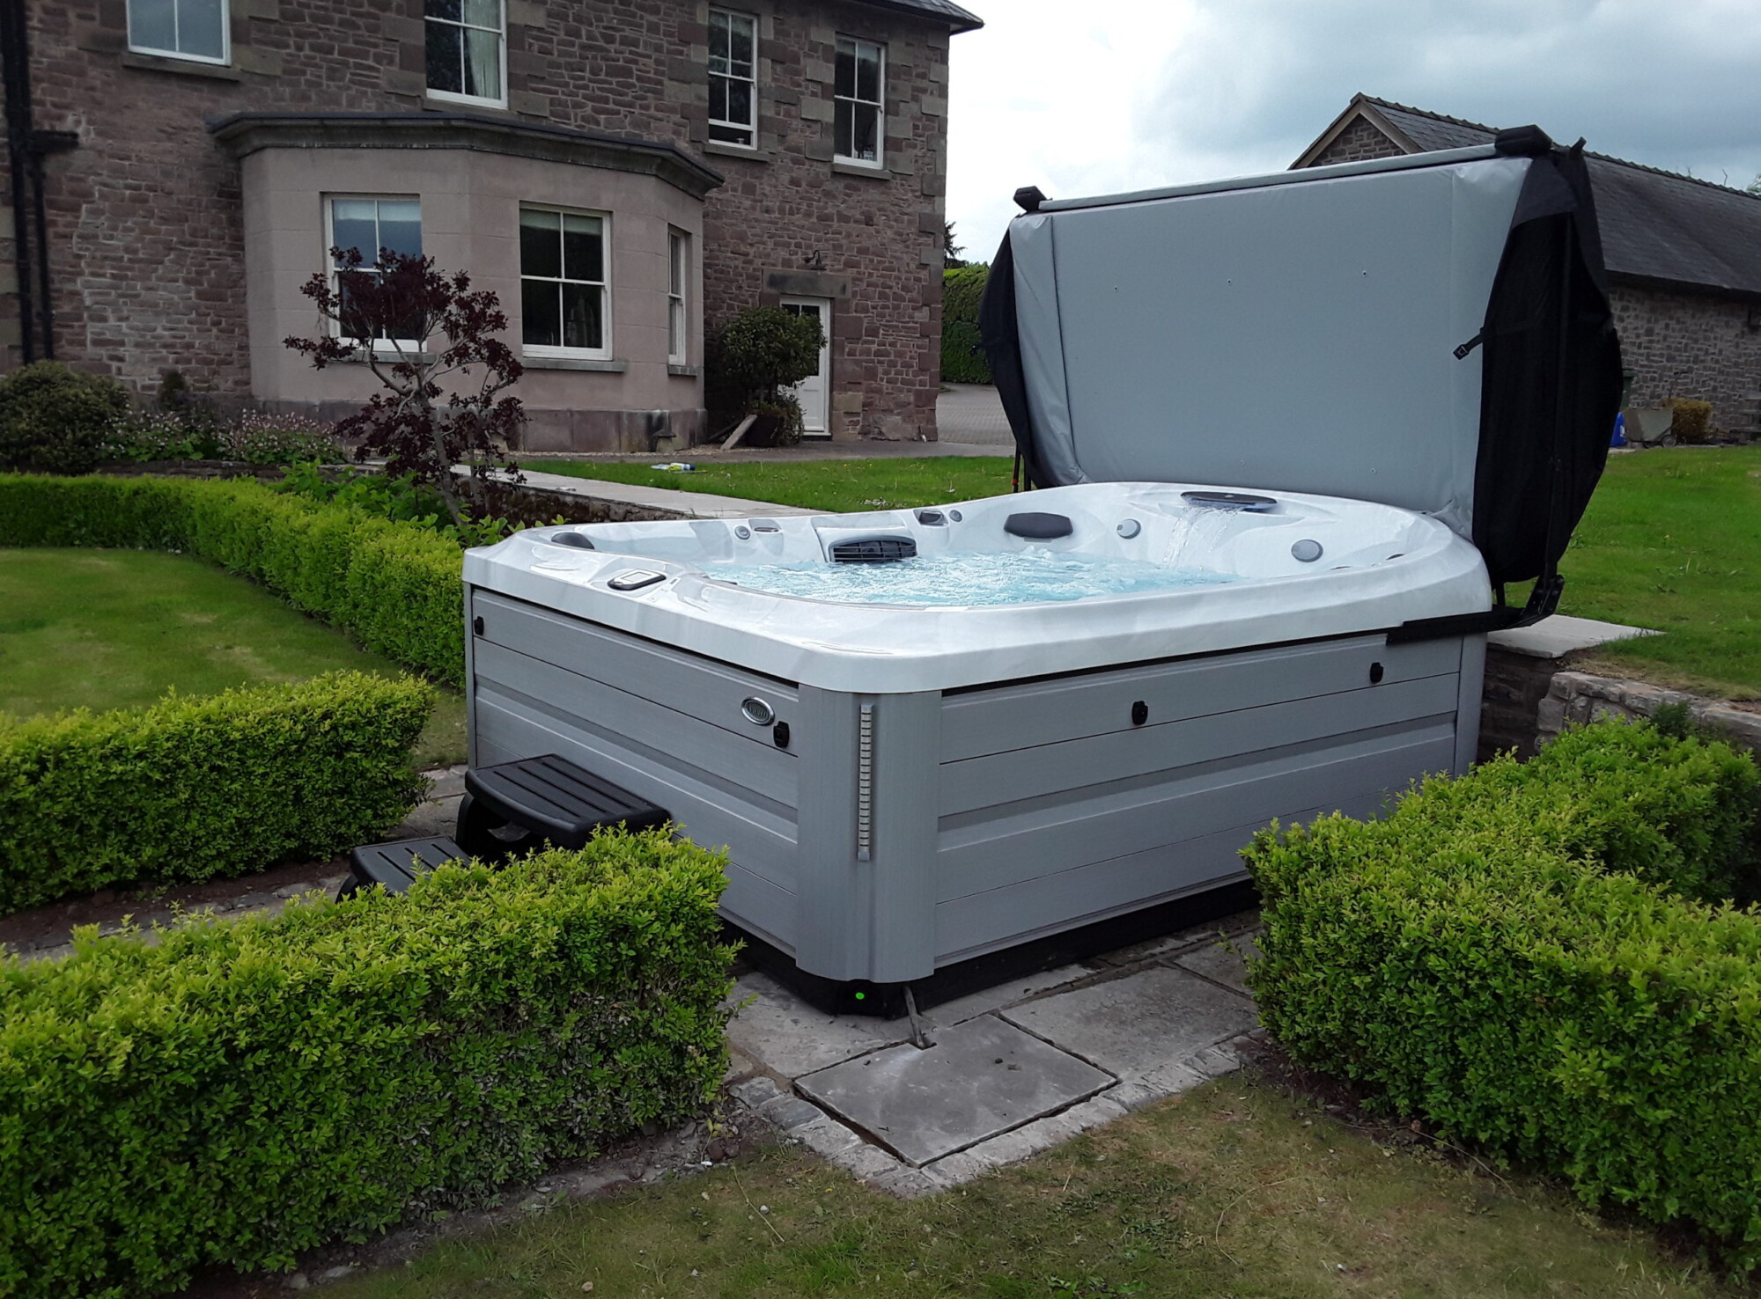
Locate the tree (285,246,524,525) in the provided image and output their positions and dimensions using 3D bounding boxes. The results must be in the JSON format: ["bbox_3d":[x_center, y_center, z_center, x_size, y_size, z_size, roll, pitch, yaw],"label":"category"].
[{"bbox_3d":[-3.500,-1.857,10.100,1.750,2.200,1.600,1,10,0],"label":"tree"}]

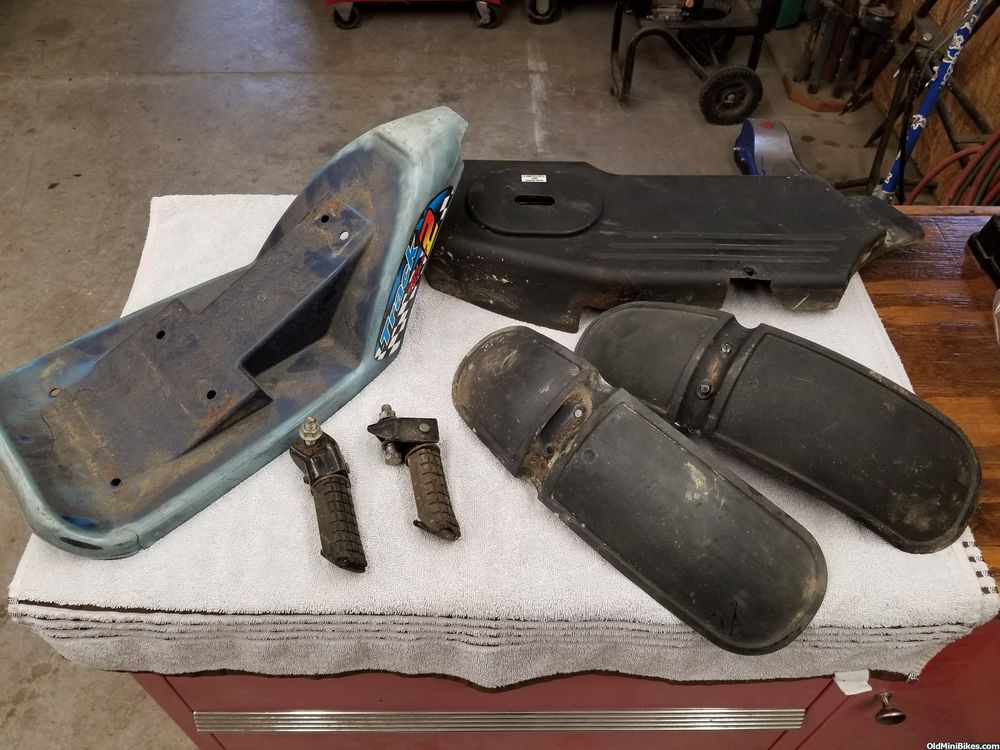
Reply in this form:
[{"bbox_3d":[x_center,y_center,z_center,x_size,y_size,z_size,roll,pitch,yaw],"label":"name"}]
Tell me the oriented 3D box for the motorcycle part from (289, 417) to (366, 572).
[{"bbox_3d":[-0.150,0.103,0.663,0.048,0.050,0.138,-17,50,-16],"label":"motorcycle part"}]

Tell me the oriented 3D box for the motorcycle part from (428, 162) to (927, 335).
[{"bbox_3d":[0.201,-0.158,0.888,0.575,0.089,0.217,1,47,-1],"label":"motorcycle part"}]

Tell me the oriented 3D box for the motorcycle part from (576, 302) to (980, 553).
[{"bbox_3d":[0.265,0.019,0.740,0.408,0.068,0.172,23,51,19],"label":"motorcycle part"}]

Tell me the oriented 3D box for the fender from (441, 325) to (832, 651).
[{"bbox_3d":[0.103,0.074,0.686,0.151,0.066,0.408,-35,57,-29],"label":"fender"}]

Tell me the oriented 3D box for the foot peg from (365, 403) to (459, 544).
[{"bbox_3d":[-0.070,0.084,0.684,0.062,0.046,0.139,-18,50,-17],"label":"foot peg"}]

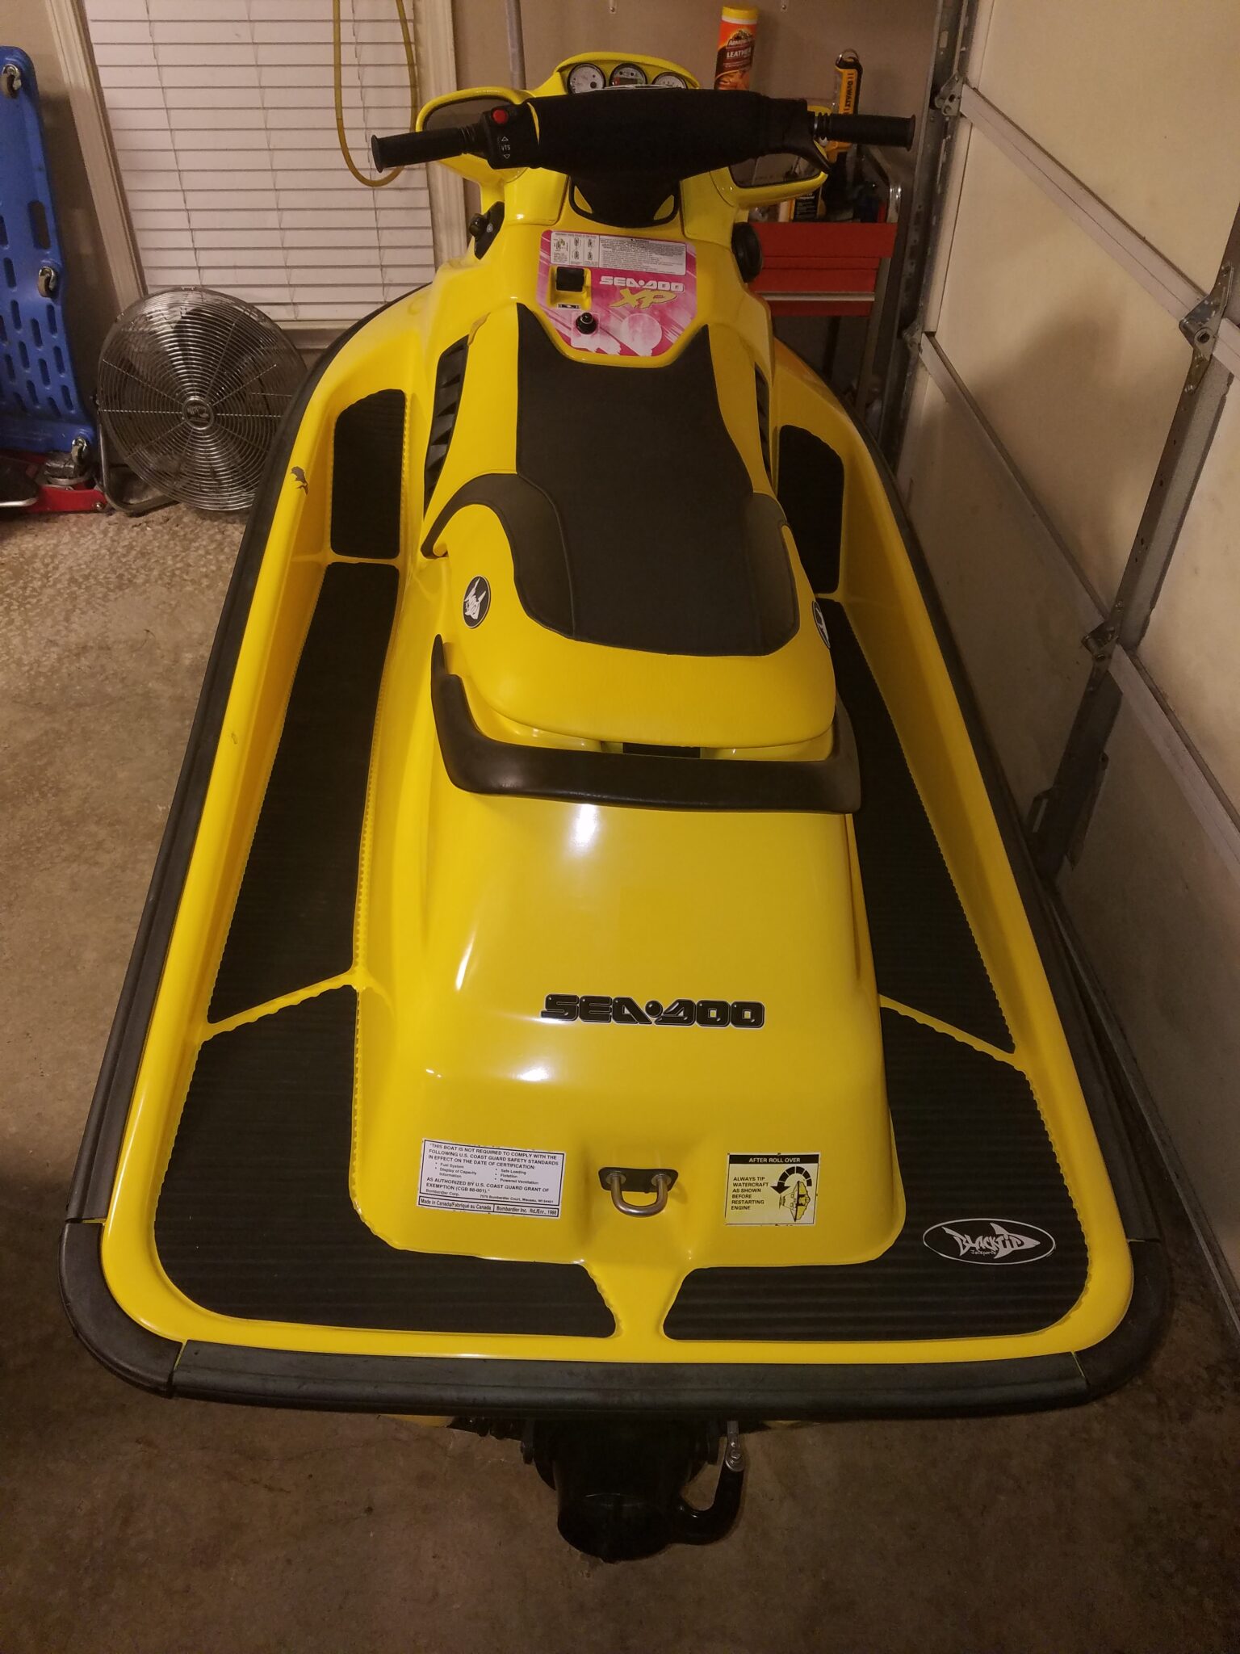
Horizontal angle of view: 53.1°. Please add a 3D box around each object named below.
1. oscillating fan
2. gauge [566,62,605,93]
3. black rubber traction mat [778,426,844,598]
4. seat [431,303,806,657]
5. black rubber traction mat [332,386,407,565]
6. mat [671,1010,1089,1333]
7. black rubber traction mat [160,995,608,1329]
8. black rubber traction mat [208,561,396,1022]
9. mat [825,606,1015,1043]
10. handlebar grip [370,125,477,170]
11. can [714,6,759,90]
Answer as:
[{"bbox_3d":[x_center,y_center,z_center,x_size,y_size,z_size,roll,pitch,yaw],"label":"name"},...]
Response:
[{"bbox_3d":[-1.119,-1.148,3.340,0.585,0.600,0.230,-3,40,-4],"label":"oscillating fan"},{"bbox_3d":[-0.050,-1.090,1.817,0.056,0.056,0.030,3,17,-8],"label":"gauge"},{"bbox_3d":[0.343,-0.575,2.249,0.132,0.015,0.344,3,71,-8],"label":"black rubber traction mat"},{"bbox_3d":[0.006,-0.425,1.592,0.420,0.200,0.830,3,42,-8],"label":"seat"},{"bbox_3d":[-0.435,-0.618,2.144,0.130,0.015,0.345,3,71,-8],"label":"black rubber traction mat"},{"bbox_3d":[0.267,0.366,1.364,0.468,0.015,0.383,3,52,-8],"label":"mat"},{"bbox_3d":[-0.238,0.334,1.298,0.457,0.015,0.385,3,52,-8],"label":"black rubber traction mat"},{"bbox_3d":[-0.399,-0.112,1.708,0.151,0.020,0.974,3,42,-8],"label":"black rubber traction mat"},{"bbox_3d":[0.363,-0.067,1.810,0.151,0.020,0.974,3,42,-8],"label":"mat"},{"bbox_3d":[-0.251,-0.875,1.589,0.133,0.045,0.045,-15,46,-9],"label":"handlebar grip"},{"bbox_3d":[0.256,-1.714,2.777,0.080,0.205,0.080,0,40,0],"label":"can"}]

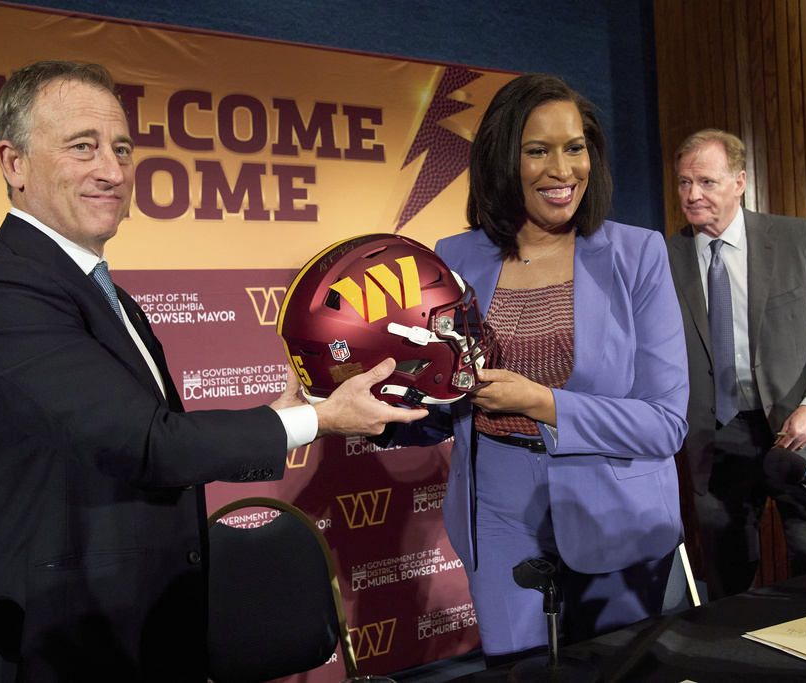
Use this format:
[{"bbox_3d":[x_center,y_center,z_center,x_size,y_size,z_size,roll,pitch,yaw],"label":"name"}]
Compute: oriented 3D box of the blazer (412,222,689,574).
[{"bbox_3d":[0.235,0.090,1.400,0.480,0.620,0.390,-2,1,28],"label":"blazer"}]

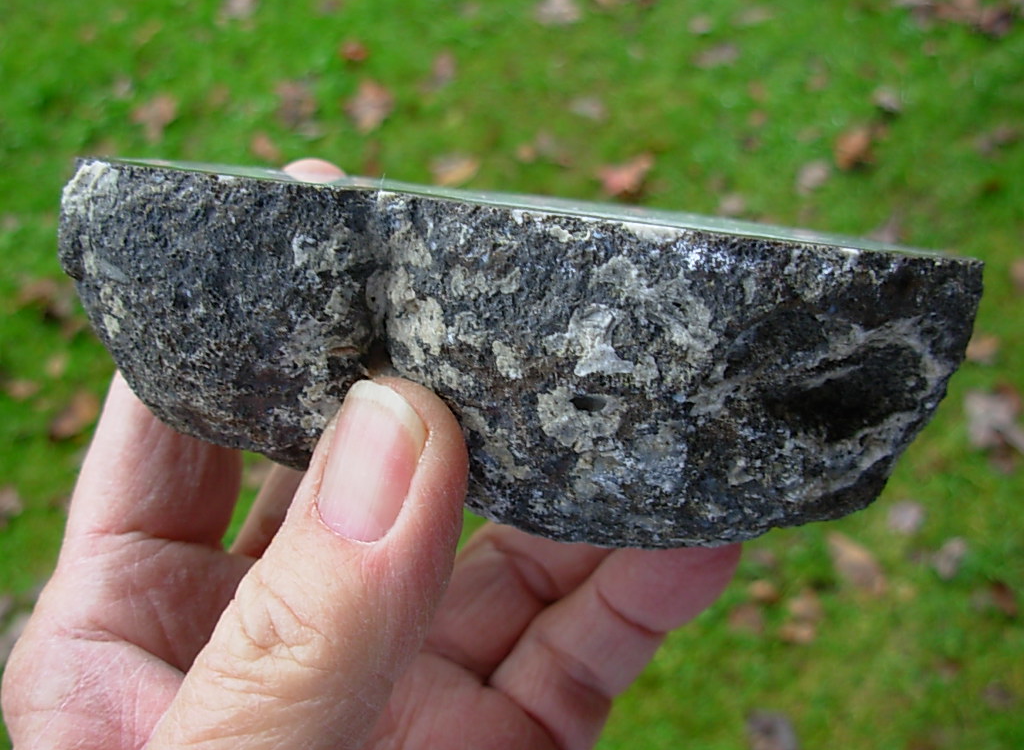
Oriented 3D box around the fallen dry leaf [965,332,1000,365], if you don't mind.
[{"bbox_3d":[0.750,-0.042,1.801,0.064,0.015,0.061,0,53,0],"label":"fallen dry leaf"}]

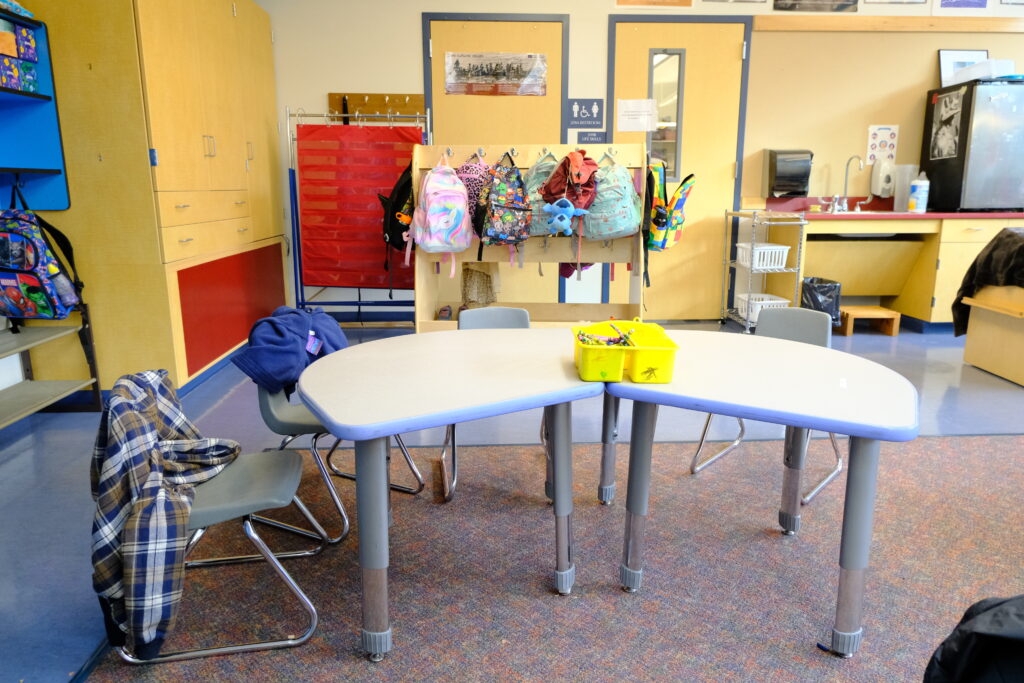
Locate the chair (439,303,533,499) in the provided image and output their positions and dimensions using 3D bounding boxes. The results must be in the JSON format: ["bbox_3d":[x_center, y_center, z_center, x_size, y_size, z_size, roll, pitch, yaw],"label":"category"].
[{"bbox_3d":[-0.045,0.195,2.248,0.400,0.565,0.415,-2,13,-7],"label":"chair"}]

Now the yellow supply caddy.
[{"bbox_3d":[0.271,0.011,1.575,0.235,0.133,0.235,1,13,4],"label":"yellow supply caddy"}]

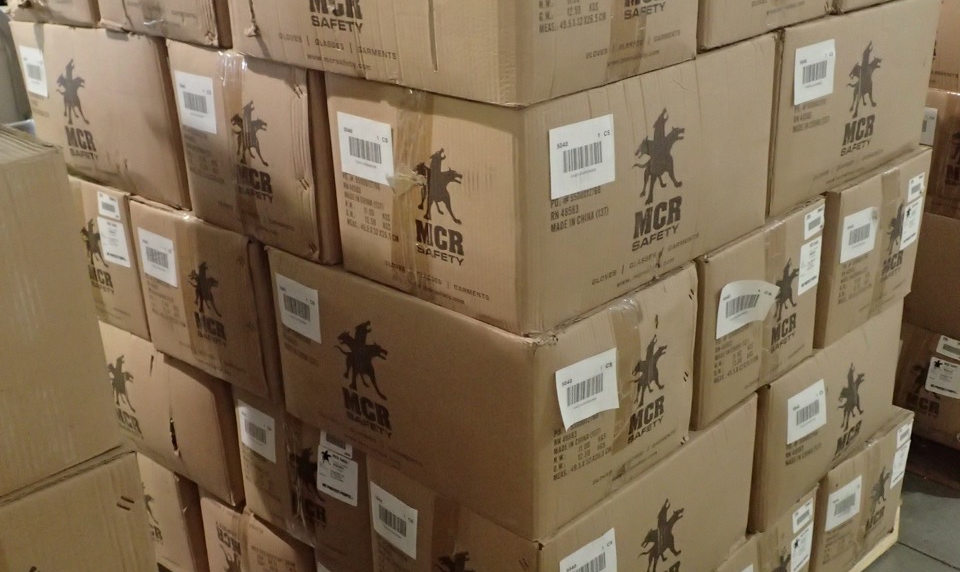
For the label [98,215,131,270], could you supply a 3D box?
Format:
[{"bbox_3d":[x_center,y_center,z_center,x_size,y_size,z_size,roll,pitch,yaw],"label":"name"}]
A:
[{"bbox_3d":[-0.630,-0.077,1.905,0.082,0.079,0.005,19,30,41],"label":"label"}]

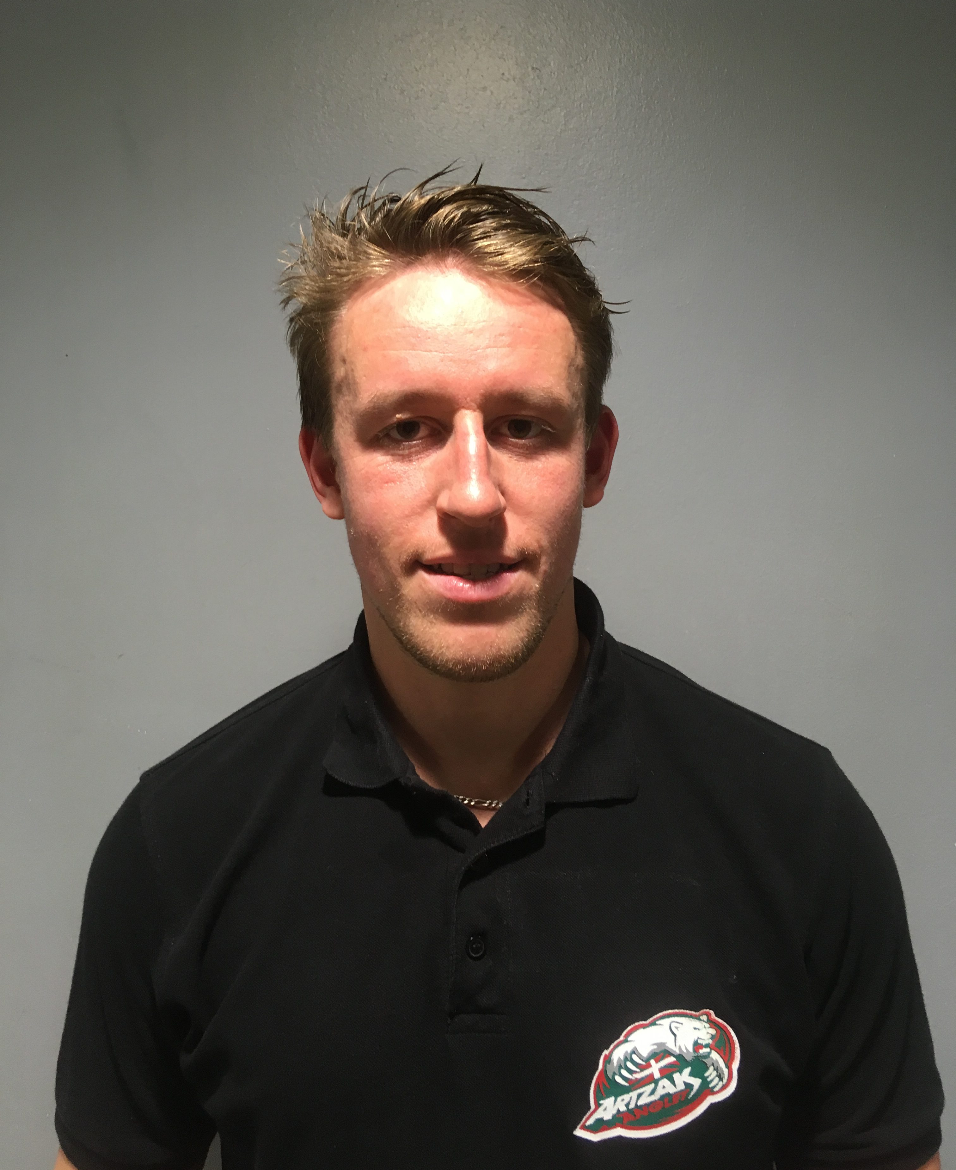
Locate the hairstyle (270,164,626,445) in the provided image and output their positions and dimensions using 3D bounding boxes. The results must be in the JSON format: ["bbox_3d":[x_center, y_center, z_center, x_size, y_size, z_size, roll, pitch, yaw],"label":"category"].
[{"bbox_3d":[-0.018,-0.157,0.675,0.205,0.180,0.205,1,7,-4],"label":"hairstyle"}]

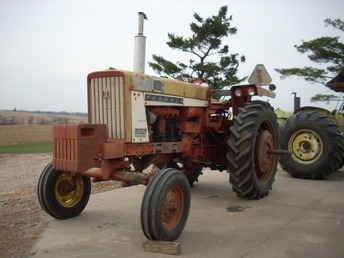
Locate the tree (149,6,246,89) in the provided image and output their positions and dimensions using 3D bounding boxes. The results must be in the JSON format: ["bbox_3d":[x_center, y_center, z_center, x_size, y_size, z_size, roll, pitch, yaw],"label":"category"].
[{"bbox_3d":[1.130,-2.318,15.919,4.400,6.100,4.300,0,2,0],"label":"tree"}]

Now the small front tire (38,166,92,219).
[{"bbox_3d":[-1.362,0.784,4.749,0.200,0.750,0.750,2,3,34],"label":"small front tire"}]

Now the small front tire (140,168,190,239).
[{"bbox_3d":[-0.045,0.826,3.978,0.200,0.750,0.750,2,3,34],"label":"small front tire"}]

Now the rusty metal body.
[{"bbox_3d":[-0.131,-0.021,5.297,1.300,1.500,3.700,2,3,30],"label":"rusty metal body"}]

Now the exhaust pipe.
[{"bbox_3d":[-0.416,-1.090,4.673,0.145,0.800,0.145,2,3,30],"label":"exhaust pipe"}]

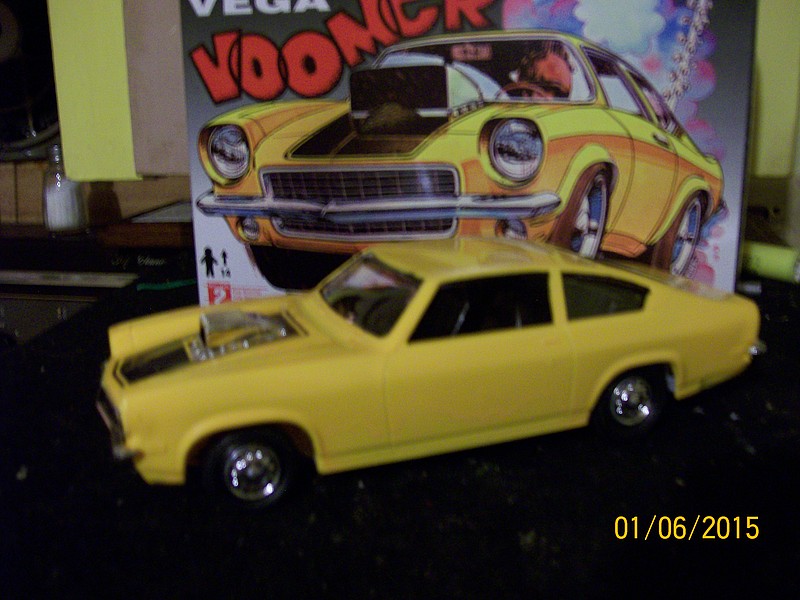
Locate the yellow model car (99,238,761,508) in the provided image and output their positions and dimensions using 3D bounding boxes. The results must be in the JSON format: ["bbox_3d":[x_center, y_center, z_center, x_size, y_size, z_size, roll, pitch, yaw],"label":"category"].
[{"bbox_3d":[0.009,0.010,0.223,0.173,0.051,0.066,-7,15,-20],"label":"yellow model car"}]

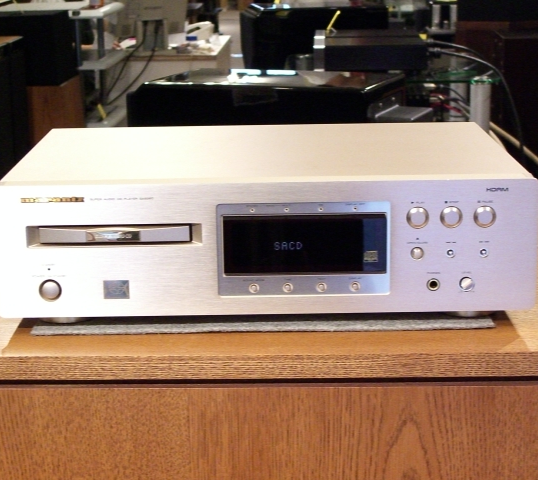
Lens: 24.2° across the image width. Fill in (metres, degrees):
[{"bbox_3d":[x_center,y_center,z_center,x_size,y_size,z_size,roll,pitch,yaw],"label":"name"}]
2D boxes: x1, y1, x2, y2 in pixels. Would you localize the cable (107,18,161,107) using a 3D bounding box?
[{"bbox_3d":[-0.582,-0.758,5.400,0.240,0.370,0.150,-1,14,0],"label":"cable"}]

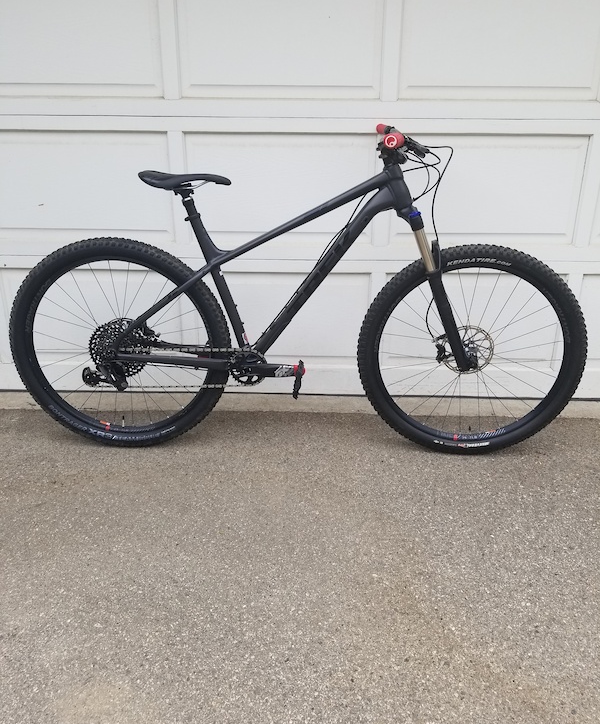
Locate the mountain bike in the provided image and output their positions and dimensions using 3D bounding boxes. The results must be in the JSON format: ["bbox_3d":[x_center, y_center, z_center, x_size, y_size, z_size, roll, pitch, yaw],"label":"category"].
[{"bbox_3d":[-0.018,-0.188,1.966,1.905,1.085,0.750,1,21,2],"label":"mountain bike"}]

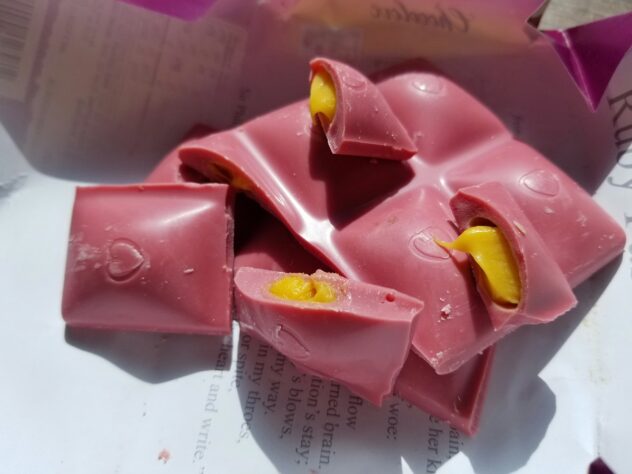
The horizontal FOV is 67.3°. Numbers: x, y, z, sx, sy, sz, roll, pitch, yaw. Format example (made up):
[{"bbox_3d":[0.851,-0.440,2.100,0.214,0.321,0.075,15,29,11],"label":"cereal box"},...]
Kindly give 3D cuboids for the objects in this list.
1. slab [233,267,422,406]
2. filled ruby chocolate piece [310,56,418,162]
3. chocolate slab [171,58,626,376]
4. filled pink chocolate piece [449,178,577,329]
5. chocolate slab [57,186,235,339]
[{"bbox_3d":[-0.002,0.017,0.090,0.036,0.028,0.010,25,41,19],"label":"slab"},{"bbox_3d":[0.011,-0.031,0.108,0.021,0.010,0.029,2,50,-26],"label":"filled ruby chocolate piece"},{"bbox_3d":[0.017,-0.010,0.103,0.071,0.011,0.072,-28,60,-14],"label":"chocolate slab"},{"bbox_3d":[0.038,0.002,0.087,0.016,0.010,0.028,-16,73,-25],"label":"filled pink chocolate piece"},{"bbox_3d":[-0.035,0.004,0.098,0.036,0.010,0.029,0,84,10],"label":"chocolate slab"}]

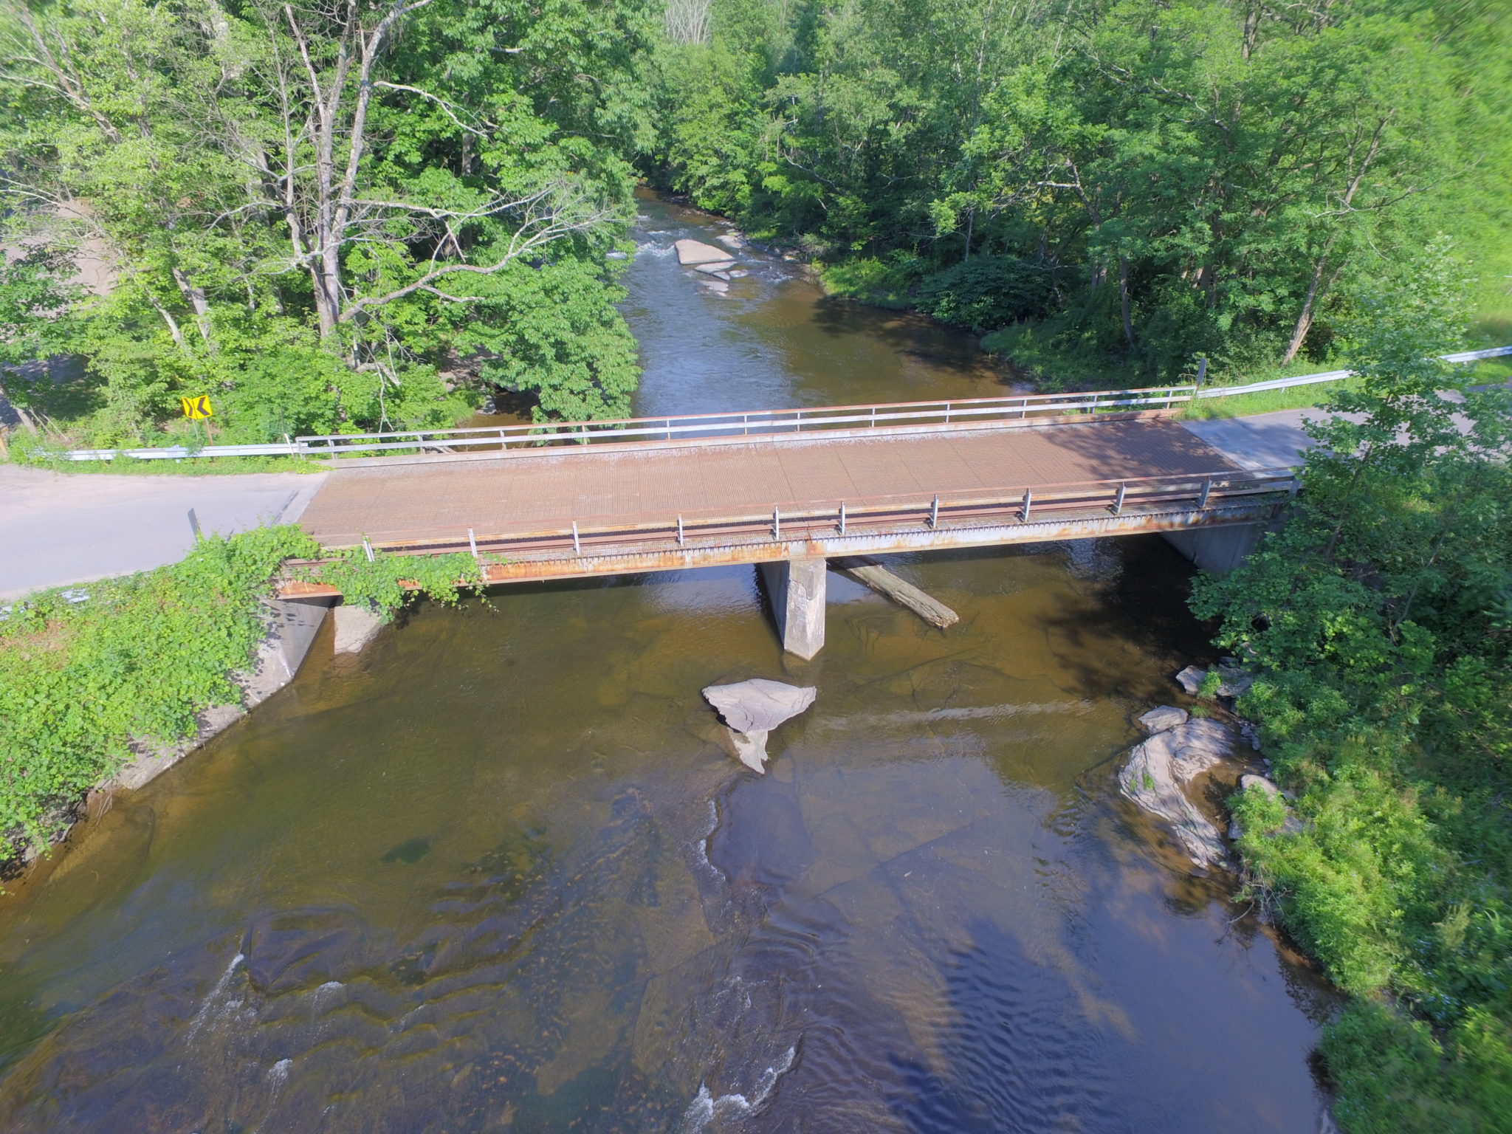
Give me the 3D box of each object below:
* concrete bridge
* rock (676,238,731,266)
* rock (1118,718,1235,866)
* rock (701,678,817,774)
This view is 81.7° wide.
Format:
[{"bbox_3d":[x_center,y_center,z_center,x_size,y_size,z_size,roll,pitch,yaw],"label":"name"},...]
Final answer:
[{"bbox_3d":[0.944,-1.307,25.833,27.280,4.642,7.260,-4,31,-7],"label":"concrete bridge"},{"bbox_3d":[-3.844,-22.979,63.884,3.806,0.900,6.600,-9,32,-13],"label":"rock"},{"bbox_3d":[9.422,4.763,19.701,2.242,0.650,4.821,14,34,22],"label":"rock"},{"bbox_3d":[0.108,3.861,21.341,2.911,0.650,3.063,-1,31,-1],"label":"rock"}]

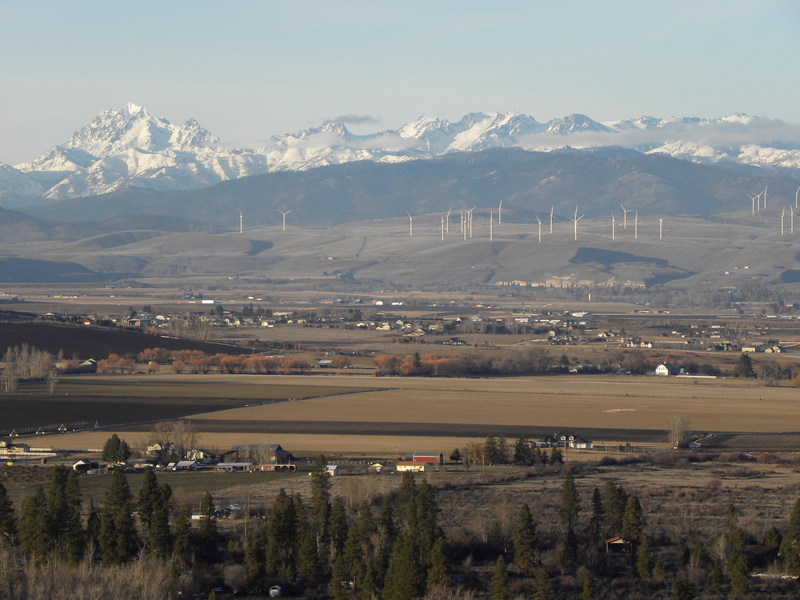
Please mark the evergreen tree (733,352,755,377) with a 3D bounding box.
[{"bbox_3d":[325.420,62.110,4016.720,16.000,23.140,16.000,0,1,0],"label":"evergreen tree"}]

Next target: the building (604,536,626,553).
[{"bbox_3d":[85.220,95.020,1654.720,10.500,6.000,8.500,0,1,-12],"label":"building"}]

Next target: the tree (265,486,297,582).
[{"bbox_3d":[-36.990,73.820,1338.720,9.870,28.960,9.870,0,1,0],"label":"tree"}]

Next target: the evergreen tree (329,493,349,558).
[{"bbox_3d":[-23.130,86.180,1612.490,7.200,24.460,7.200,0,1,0],"label":"evergreen tree"}]

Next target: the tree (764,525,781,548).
[{"bbox_3d":[126.650,81.770,1445.820,5.330,10.880,5.330,0,1,0],"label":"tree"}]

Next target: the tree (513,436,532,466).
[{"bbox_3d":[67.810,83.450,2353.900,9.800,14.670,9.800,0,1,0],"label":"tree"}]

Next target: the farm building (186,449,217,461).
[{"bbox_3d":[-112.600,87.310,2406.170,12.500,6.000,13.000,0,1,20],"label":"farm building"}]

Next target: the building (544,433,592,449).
[{"bbox_3d":[101.000,84.420,2556.370,26.000,8.700,15.000,0,1,20],"label":"building"}]

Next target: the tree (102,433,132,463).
[{"bbox_3d":[-139.880,73.030,2105.560,14.560,14.850,14.560,0,1,0],"label":"tree"}]

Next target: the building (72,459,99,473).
[{"bbox_3d":[-168.470,88.680,2277.930,9.500,5.900,14.000,0,1,20],"label":"building"}]

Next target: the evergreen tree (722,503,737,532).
[{"bbox_3d":[135.210,90.180,1744.920,5.200,13.750,5.200,0,1,0],"label":"evergreen tree"}]

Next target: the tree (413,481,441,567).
[{"bbox_3d":[8.960,73.000,1385.770,9.580,29.650,9.580,0,1,0],"label":"tree"}]

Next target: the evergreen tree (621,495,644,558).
[{"bbox_3d":[77.000,76.000,1408.260,7.790,23.180,7.790,0,1,0],"label":"evergreen tree"}]

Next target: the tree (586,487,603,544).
[{"bbox_3d":[67.940,75.980,1485.430,5.480,21.660,5.480,0,1,0],"label":"tree"}]

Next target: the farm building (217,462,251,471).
[{"bbox_3d":[-78.880,79.360,2026.840,16.000,3.700,6.500,0,1,14],"label":"farm building"}]

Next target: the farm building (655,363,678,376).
[{"bbox_3d":[256.990,67.390,4092.900,14.000,11.200,20.000,0,1,20],"label":"farm building"}]

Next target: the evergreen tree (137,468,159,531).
[{"bbox_3d":[-90.150,73.090,1527.270,8.800,26.580,8.800,0,1,0],"label":"evergreen tree"}]

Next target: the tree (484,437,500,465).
[{"bbox_3d":[45.250,73.750,2080.310,7.670,13.940,7.670,0,1,0],"label":"tree"}]

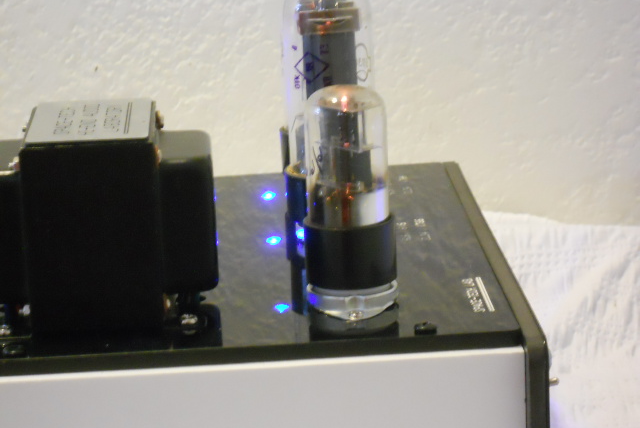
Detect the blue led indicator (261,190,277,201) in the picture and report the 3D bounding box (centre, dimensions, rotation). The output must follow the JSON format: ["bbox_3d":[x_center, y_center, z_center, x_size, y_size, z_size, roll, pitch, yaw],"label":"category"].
[{"bbox_3d":[-0.022,-0.008,1.060,0.006,0.003,0.006,-3,13,-2],"label":"blue led indicator"}]

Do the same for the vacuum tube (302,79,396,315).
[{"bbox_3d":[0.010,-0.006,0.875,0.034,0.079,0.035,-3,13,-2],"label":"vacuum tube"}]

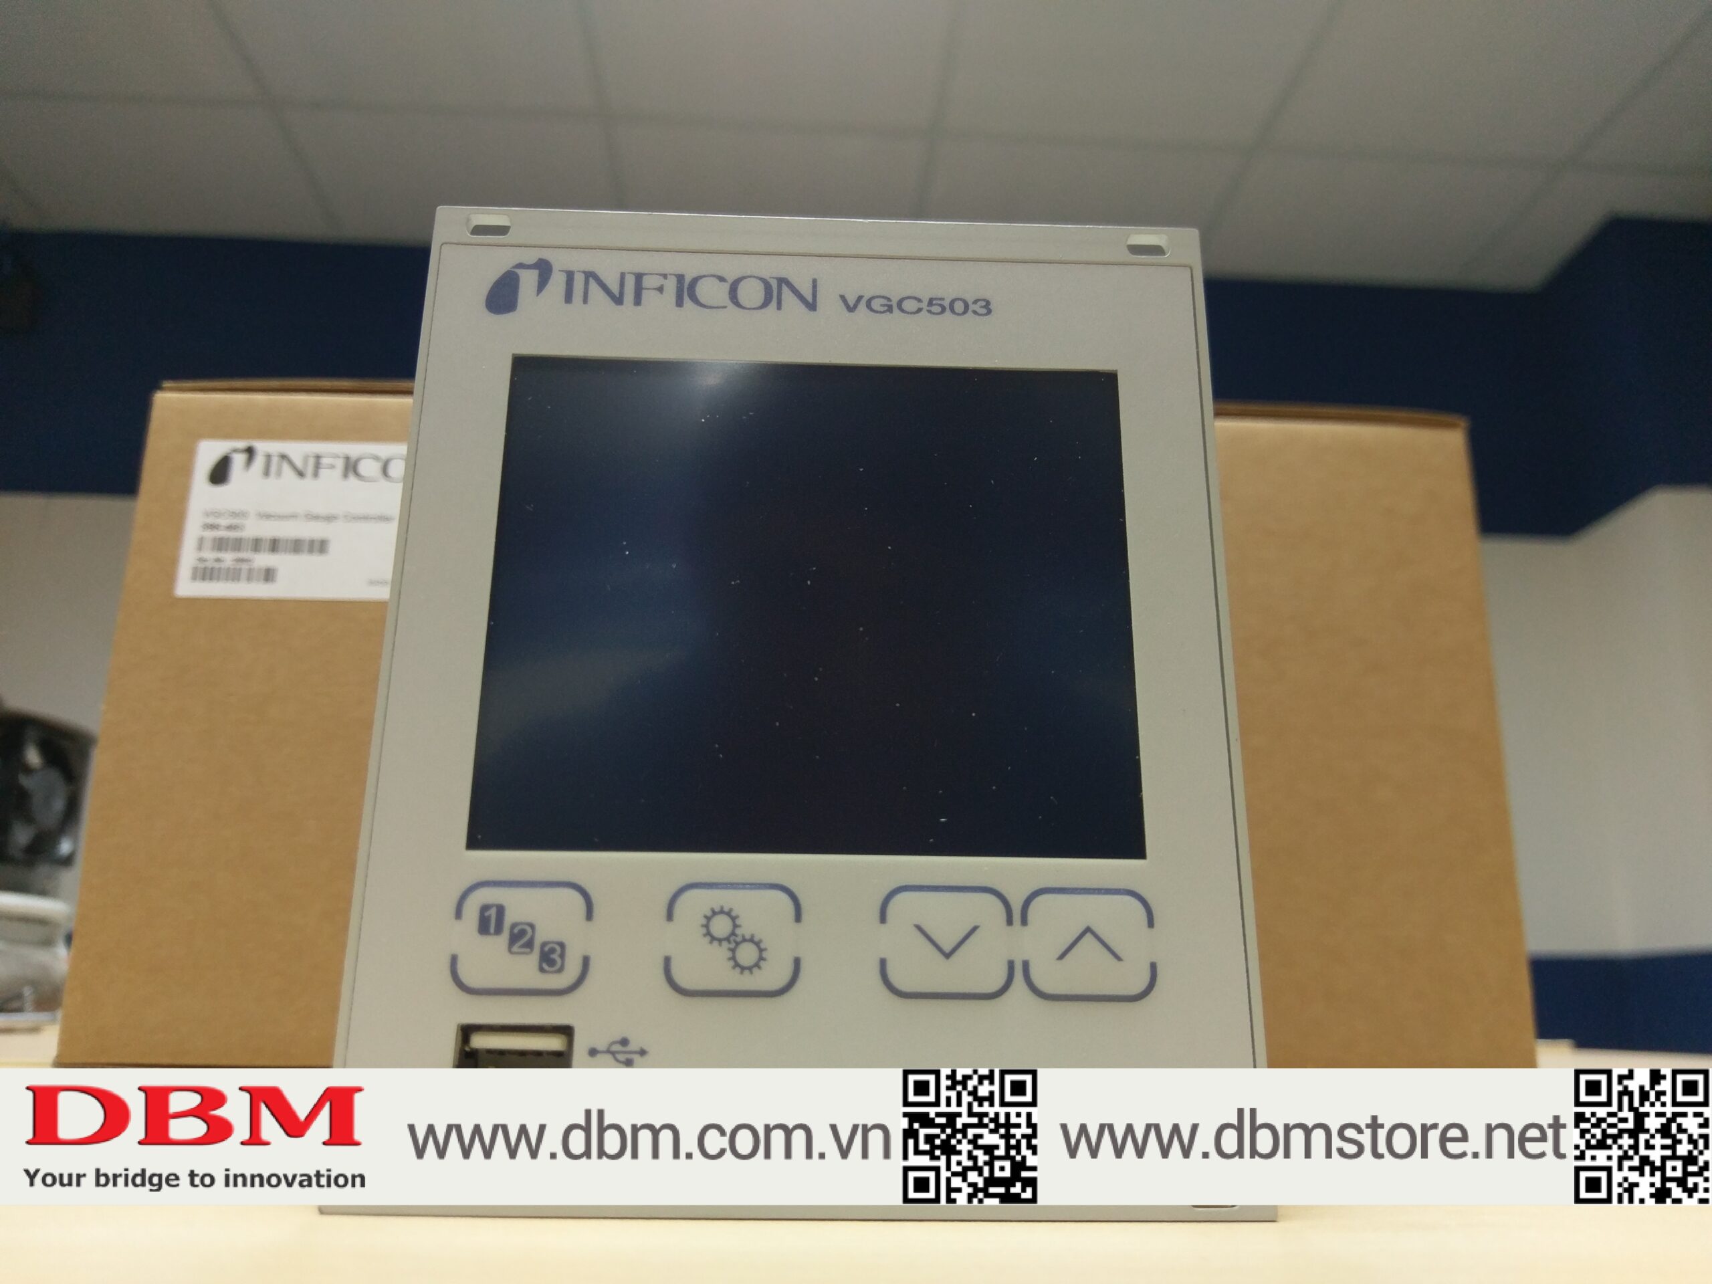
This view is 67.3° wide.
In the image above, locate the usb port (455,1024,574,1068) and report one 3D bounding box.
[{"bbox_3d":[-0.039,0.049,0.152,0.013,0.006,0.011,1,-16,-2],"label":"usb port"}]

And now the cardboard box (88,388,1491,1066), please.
[{"bbox_3d":[-0.016,0.055,0.505,0.400,0.195,0.280,1,-14,-2],"label":"cardboard box"}]

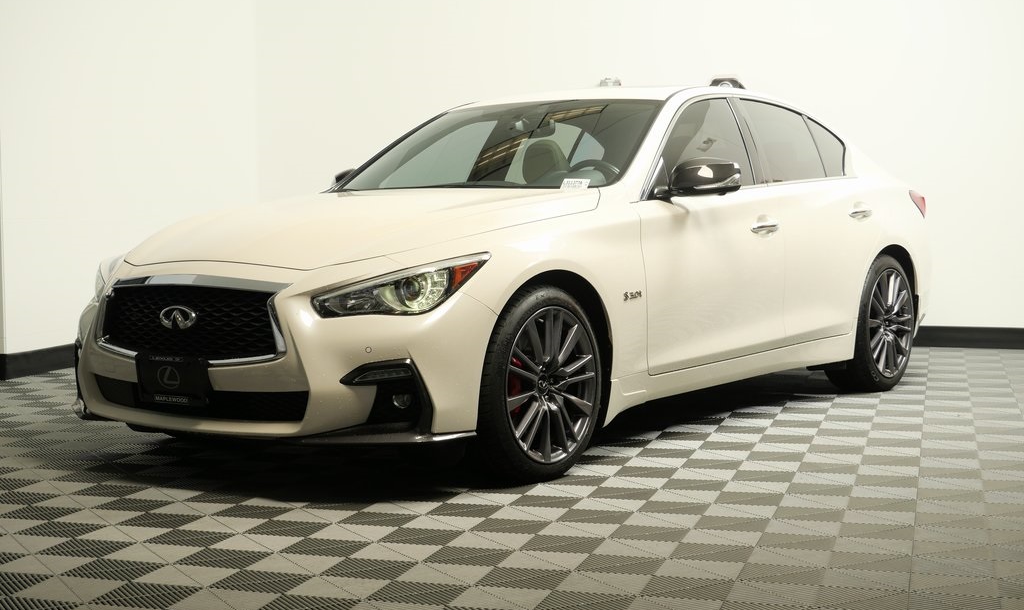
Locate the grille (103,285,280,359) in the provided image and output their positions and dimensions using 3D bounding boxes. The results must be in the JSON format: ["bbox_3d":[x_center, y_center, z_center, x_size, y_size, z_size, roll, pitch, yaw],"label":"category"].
[{"bbox_3d":[-1.044,0.051,4.789,0.850,0.230,0.110,2,5,37],"label":"grille"}]

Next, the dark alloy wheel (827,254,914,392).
[{"bbox_3d":[1.748,0.089,7.246,0.265,0.670,0.670,2,5,37],"label":"dark alloy wheel"}]

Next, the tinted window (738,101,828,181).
[{"bbox_3d":[1.204,-0.714,6.518,0.090,0.420,0.780,-31,-15,34],"label":"tinted window"}]

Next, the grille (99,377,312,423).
[{"bbox_3d":[-1.043,0.298,4.805,1.010,0.120,0.120,2,5,37],"label":"grille"}]

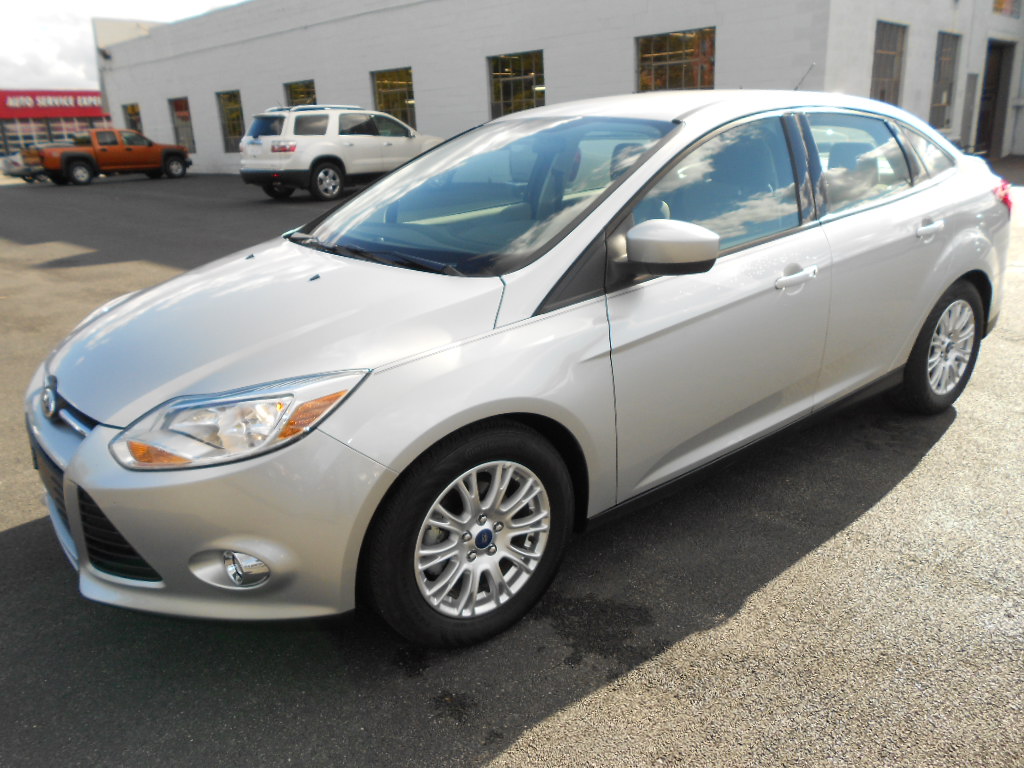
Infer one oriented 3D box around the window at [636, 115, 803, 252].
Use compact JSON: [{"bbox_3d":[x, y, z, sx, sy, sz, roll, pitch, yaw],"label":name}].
[{"bbox_3d":[0.684,-0.656,2.563,0.930,0.450,0.070,-16,0,-34],"label":"window"}]

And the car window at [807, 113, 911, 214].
[{"bbox_3d":[1.365,-0.887,3.027,0.680,0.400,0.070,-17,0,-36],"label":"car window"}]

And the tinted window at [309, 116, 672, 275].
[{"bbox_3d":[-0.163,-0.726,2.842,1.020,0.130,1.440,-42,34,-21],"label":"tinted window"}]

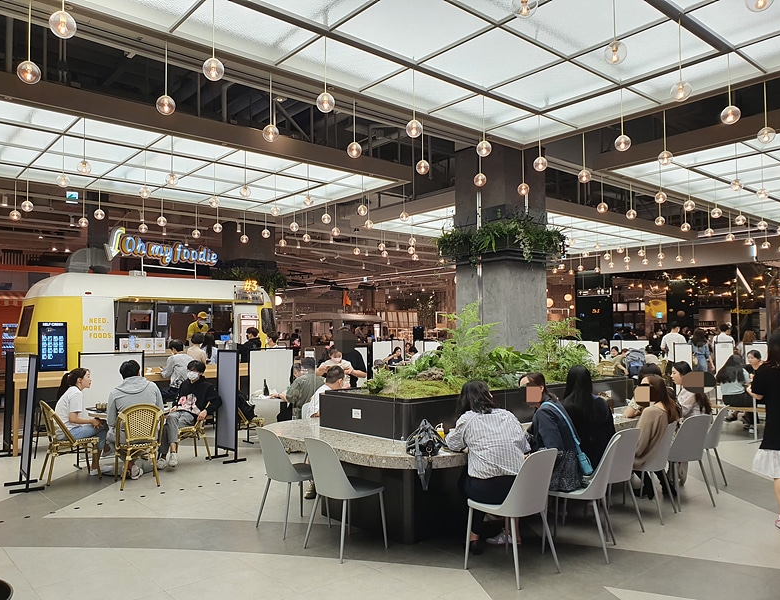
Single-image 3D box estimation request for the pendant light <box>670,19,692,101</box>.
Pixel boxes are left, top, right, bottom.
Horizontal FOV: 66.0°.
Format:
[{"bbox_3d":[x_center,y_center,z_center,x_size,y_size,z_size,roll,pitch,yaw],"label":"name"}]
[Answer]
[{"bbox_3d":[1.423,-1.175,2.942,0.100,0.416,0.100,2,-4,-40],"label":"pendant light"}]

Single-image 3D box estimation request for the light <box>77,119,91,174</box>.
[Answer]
[{"bbox_3d":[-2.272,-1.134,4.474,0.102,0.405,0.102,0,-3,0],"label":"light"}]

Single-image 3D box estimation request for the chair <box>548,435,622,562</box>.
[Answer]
[{"bbox_3d":[1.372,1.373,4.296,0.530,0.810,0.470,-1,-3,24],"label":"chair"}]

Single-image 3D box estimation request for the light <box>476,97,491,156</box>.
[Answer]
[{"bbox_3d":[0.631,-1.160,4.024,0.102,0.405,0.102,0,-3,0],"label":"light"}]

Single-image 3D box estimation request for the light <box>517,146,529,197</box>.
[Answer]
[{"bbox_3d":[1.823,-1.753,8.201,0.155,0.663,0.155,0,-3,0],"label":"light"}]

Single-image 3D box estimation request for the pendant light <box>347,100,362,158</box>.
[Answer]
[{"bbox_3d":[-0.227,-1.102,3.879,0.100,0.378,0.100,0,-3,0],"label":"pendant light"}]

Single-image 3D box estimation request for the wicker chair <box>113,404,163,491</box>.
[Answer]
[{"bbox_3d":[-2.560,1.456,6.150,0.480,0.850,0.560,1,-3,-27],"label":"wicker chair"}]

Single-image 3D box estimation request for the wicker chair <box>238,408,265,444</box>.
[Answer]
[{"bbox_3d":[-1.815,1.474,7.321,0.560,0.860,0.460,1,-3,-18],"label":"wicker chair"}]

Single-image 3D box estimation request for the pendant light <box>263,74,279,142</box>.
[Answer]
[{"bbox_3d":[-1.158,-1.885,5.877,0.162,0.691,0.162,0,-2,0],"label":"pendant light"}]

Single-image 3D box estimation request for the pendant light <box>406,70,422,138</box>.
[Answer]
[{"bbox_3d":[0.234,-1.875,5.750,0.162,0.654,0.162,0,-2,0],"label":"pendant light"}]

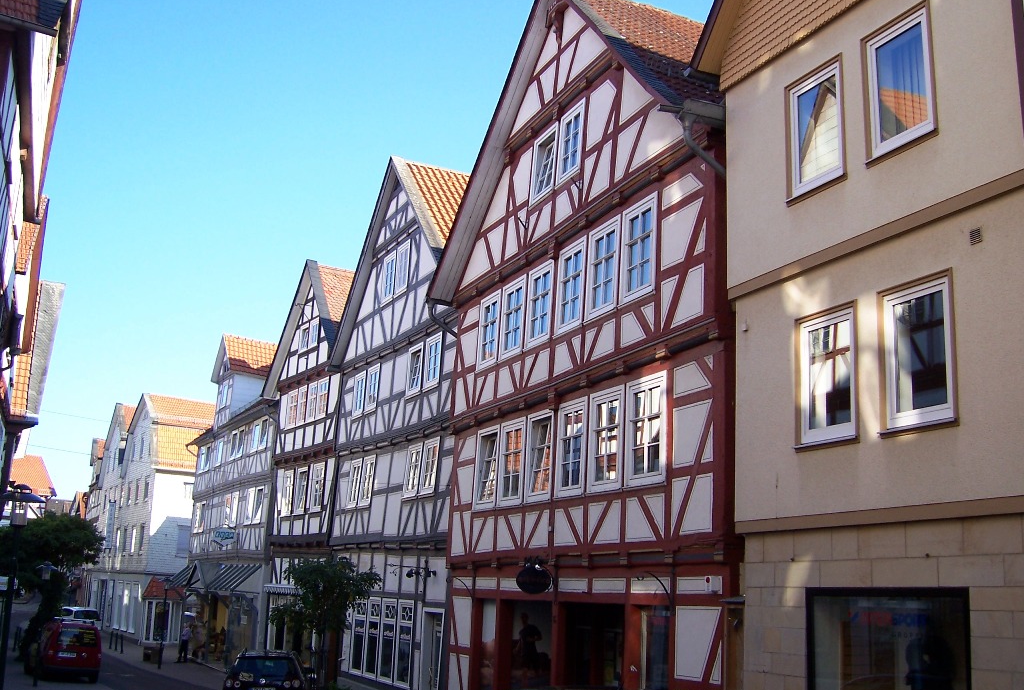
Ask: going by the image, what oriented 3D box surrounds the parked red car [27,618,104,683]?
[{"bbox_3d":[-15.182,10.265,36.050,1.800,1.820,4.400,10,-15,-28],"label":"parked red car"}]

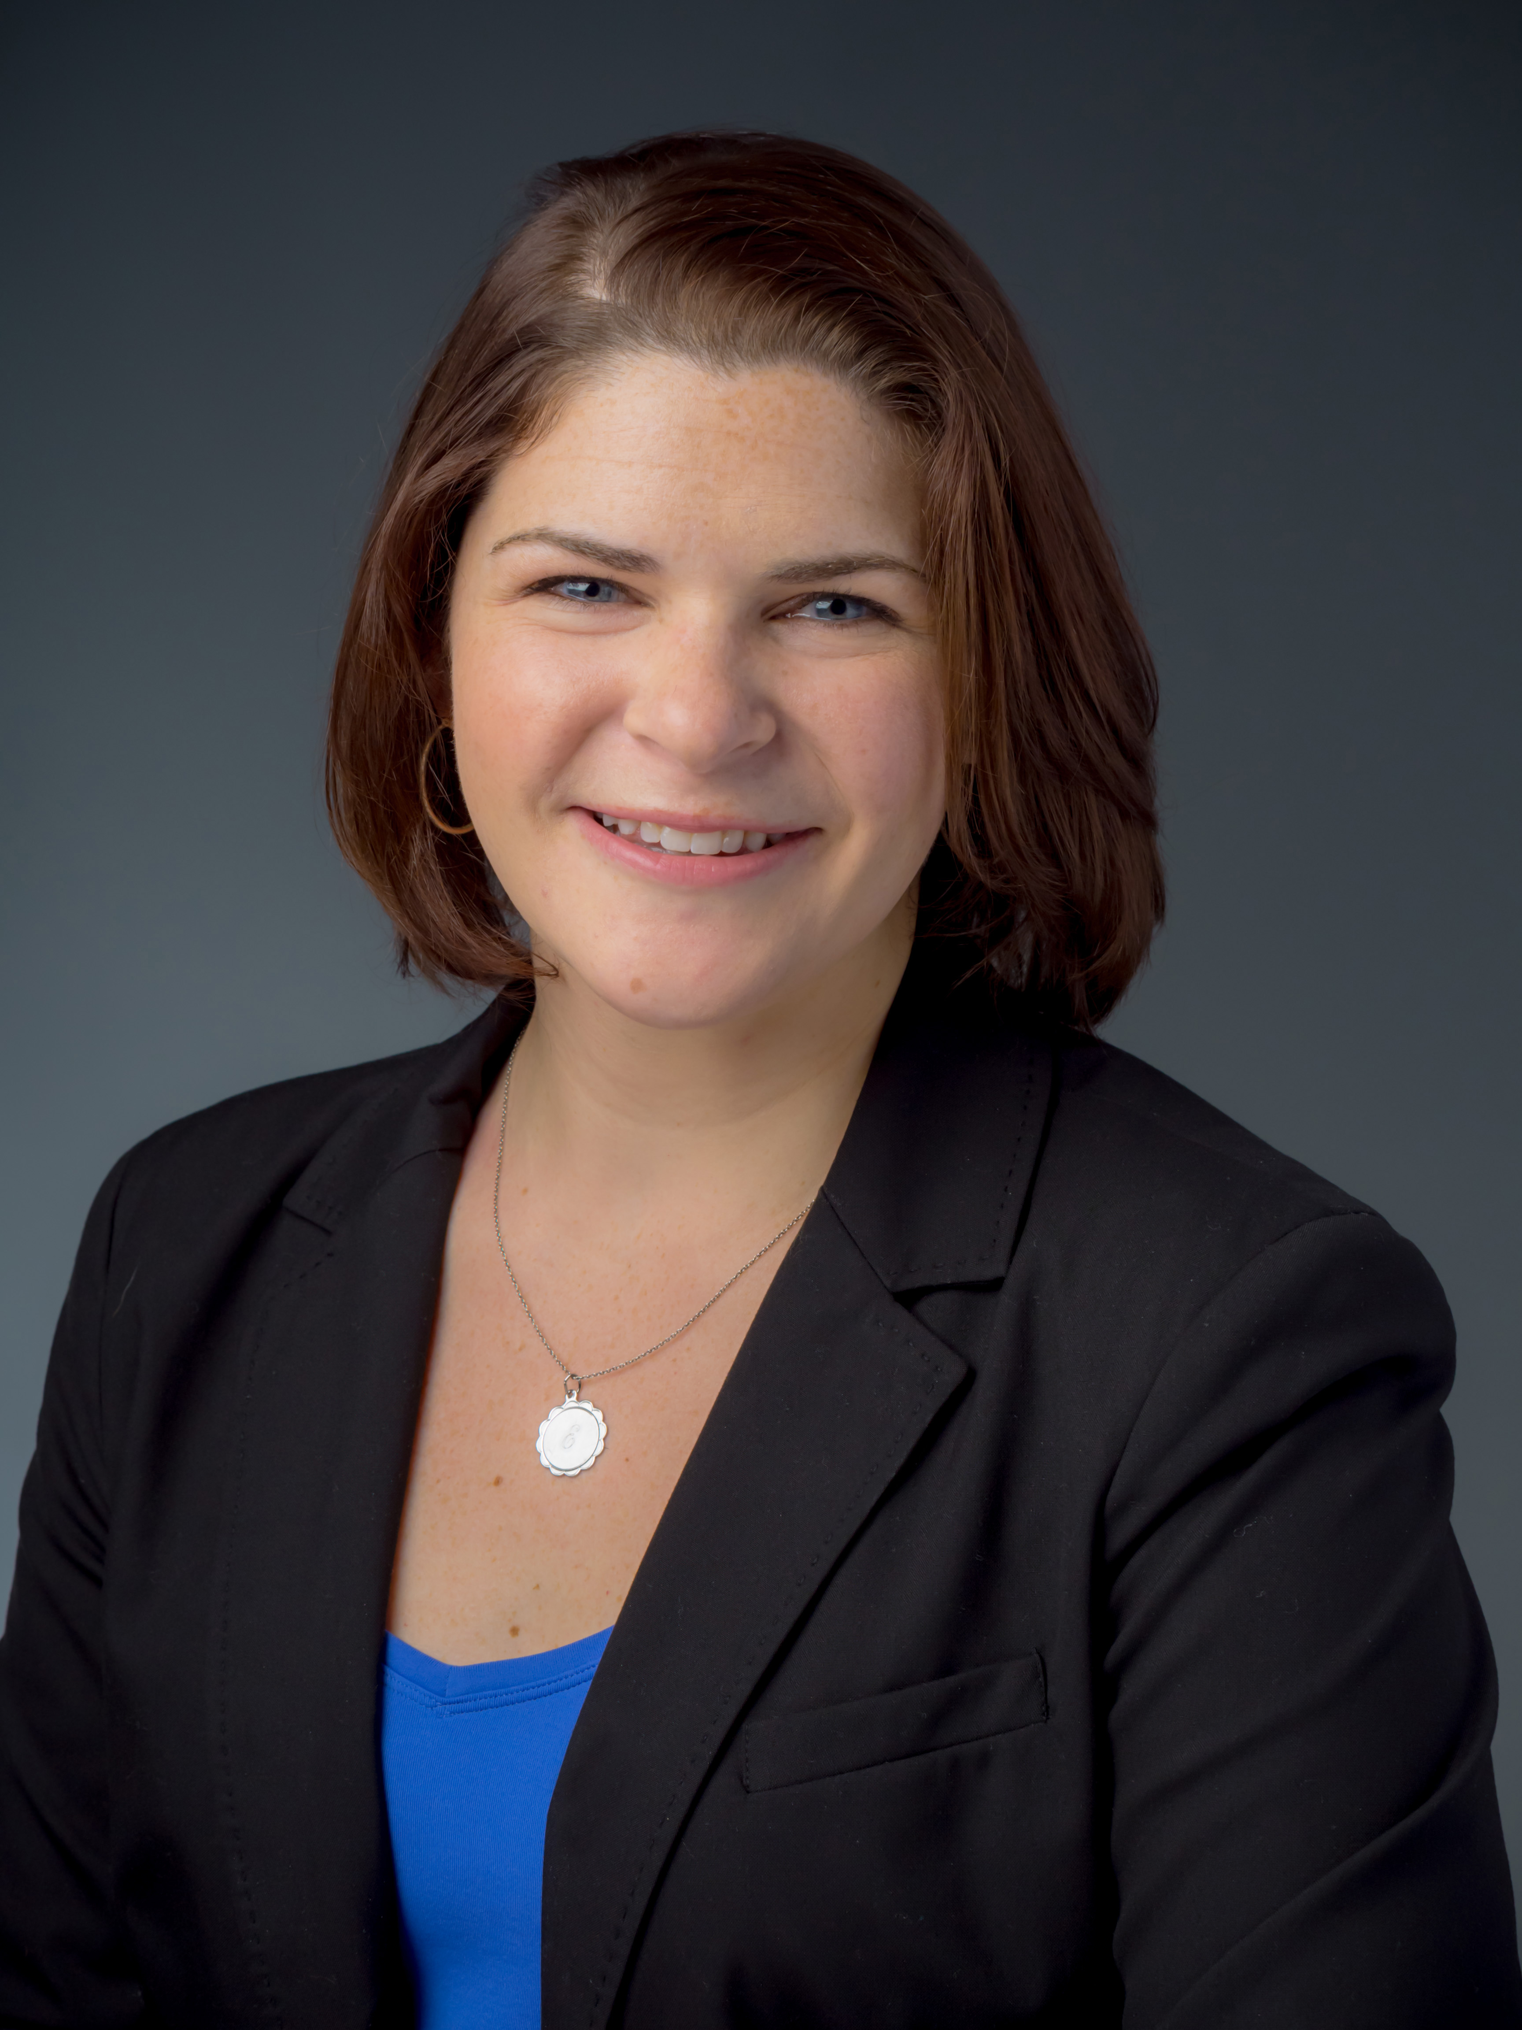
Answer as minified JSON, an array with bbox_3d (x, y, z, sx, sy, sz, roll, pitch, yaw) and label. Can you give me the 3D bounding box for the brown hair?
[{"bbox_3d":[-0.004,-0.115,1.985,0.217,0.237,0.212,4,3,5],"label":"brown hair"}]

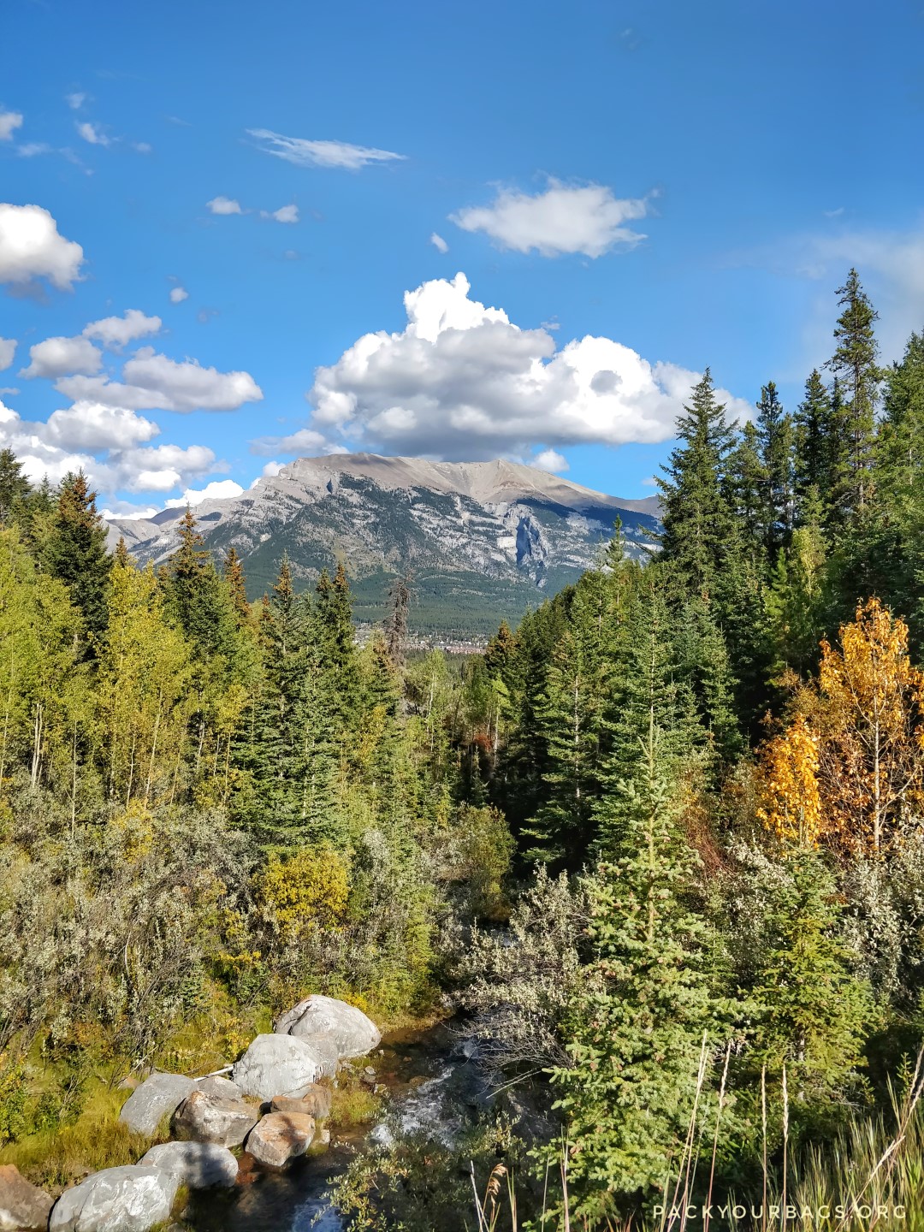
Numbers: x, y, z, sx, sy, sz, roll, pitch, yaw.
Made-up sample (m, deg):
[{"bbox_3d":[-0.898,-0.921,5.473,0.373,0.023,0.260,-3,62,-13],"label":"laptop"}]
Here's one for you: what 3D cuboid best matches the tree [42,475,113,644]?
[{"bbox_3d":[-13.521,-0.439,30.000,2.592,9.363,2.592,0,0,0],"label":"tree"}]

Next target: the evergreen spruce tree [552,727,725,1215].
[{"bbox_3d":[1.622,3.256,7.800,1.750,4.550,1.750,0,0,0],"label":"evergreen spruce tree"}]

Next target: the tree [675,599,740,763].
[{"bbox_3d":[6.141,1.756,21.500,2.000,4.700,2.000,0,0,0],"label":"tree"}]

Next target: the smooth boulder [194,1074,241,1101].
[{"bbox_3d":[-3.028,5.906,10.600,0.680,0.450,0.580,0,0,0],"label":"smooth boulder"}]

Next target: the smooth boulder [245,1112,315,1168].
[{"bbox_3d":[-2.093,6.013,9.800,0.820,0.520,0.700,0,0,0],"label":"smooth boulder"}]

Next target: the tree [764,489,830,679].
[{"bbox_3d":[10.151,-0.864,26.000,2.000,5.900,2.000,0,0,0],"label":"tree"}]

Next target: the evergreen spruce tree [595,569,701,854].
[{"bbox_3d":[4.567,2.449,21.000,2.626,7.193,2.626,0,0,0],"label":"evergreen spruce tree"}]

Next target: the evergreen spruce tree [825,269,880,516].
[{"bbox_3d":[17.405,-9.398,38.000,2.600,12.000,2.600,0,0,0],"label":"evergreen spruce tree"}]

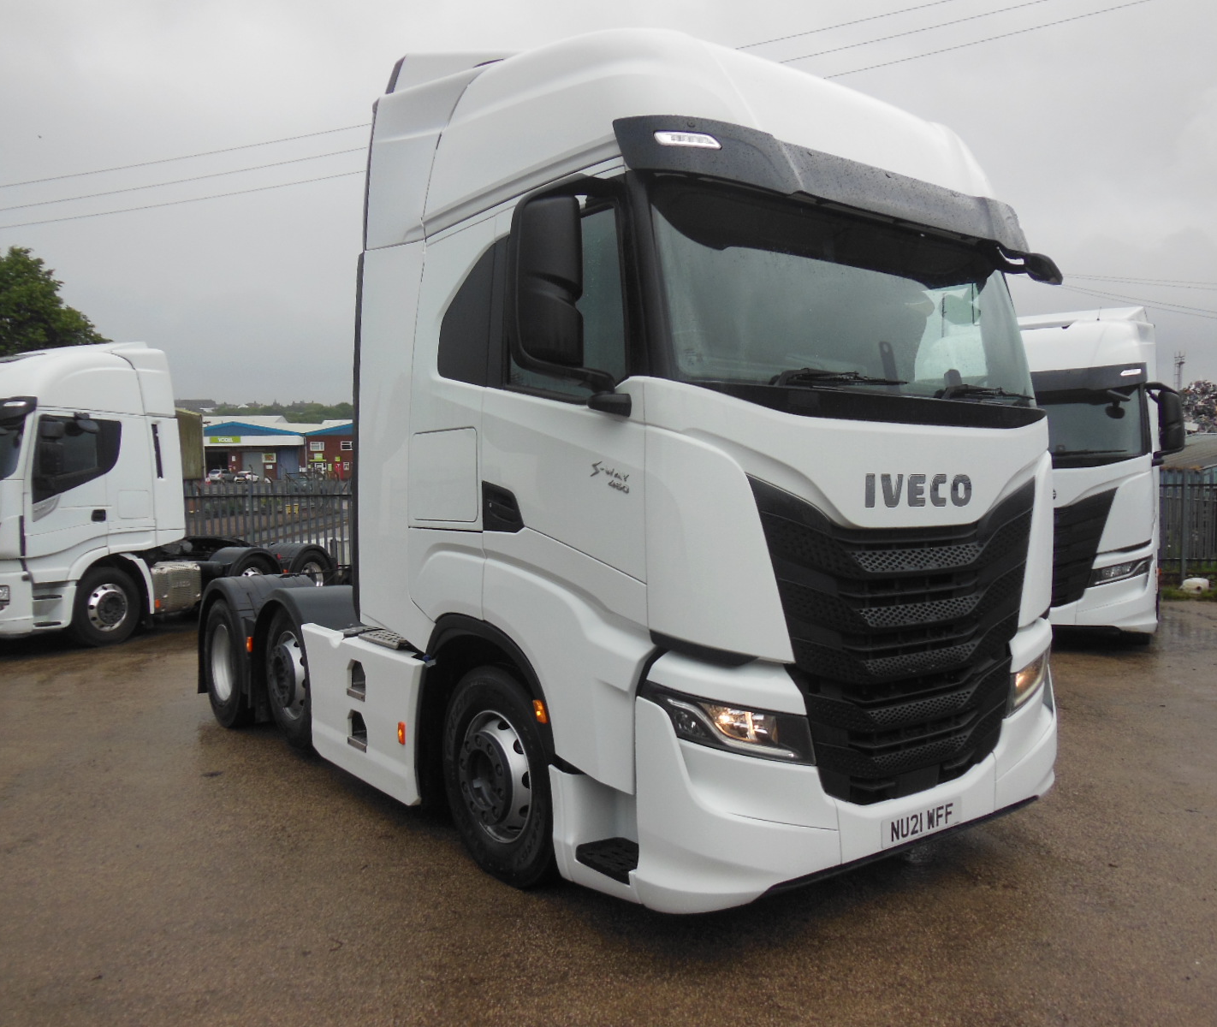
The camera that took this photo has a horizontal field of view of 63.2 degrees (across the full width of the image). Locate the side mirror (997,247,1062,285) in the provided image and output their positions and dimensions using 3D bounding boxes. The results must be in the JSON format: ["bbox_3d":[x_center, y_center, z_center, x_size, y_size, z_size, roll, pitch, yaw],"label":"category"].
[{"bbox_3d":[1.959,-1.123,4.594,0.230,0.150,0.250,-1,1,-37],"label":"side mirror"}]

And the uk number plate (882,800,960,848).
[{"bbox_3d":[1.278,1.249,4.000,0.520,0.111,0.015,-1,1,-37],"label":"uk number plate"}]

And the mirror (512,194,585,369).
[{"bbox_3d":[-0.203,-0.826,3.587,0.240,0.615,0.160,-1,1,-27],"label":"mirror"}]

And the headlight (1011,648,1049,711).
[{"bbox_3d":[1.924,0.734,4.668,0.237,0.330,0.649,0,1,43],"label":"headlight"}]

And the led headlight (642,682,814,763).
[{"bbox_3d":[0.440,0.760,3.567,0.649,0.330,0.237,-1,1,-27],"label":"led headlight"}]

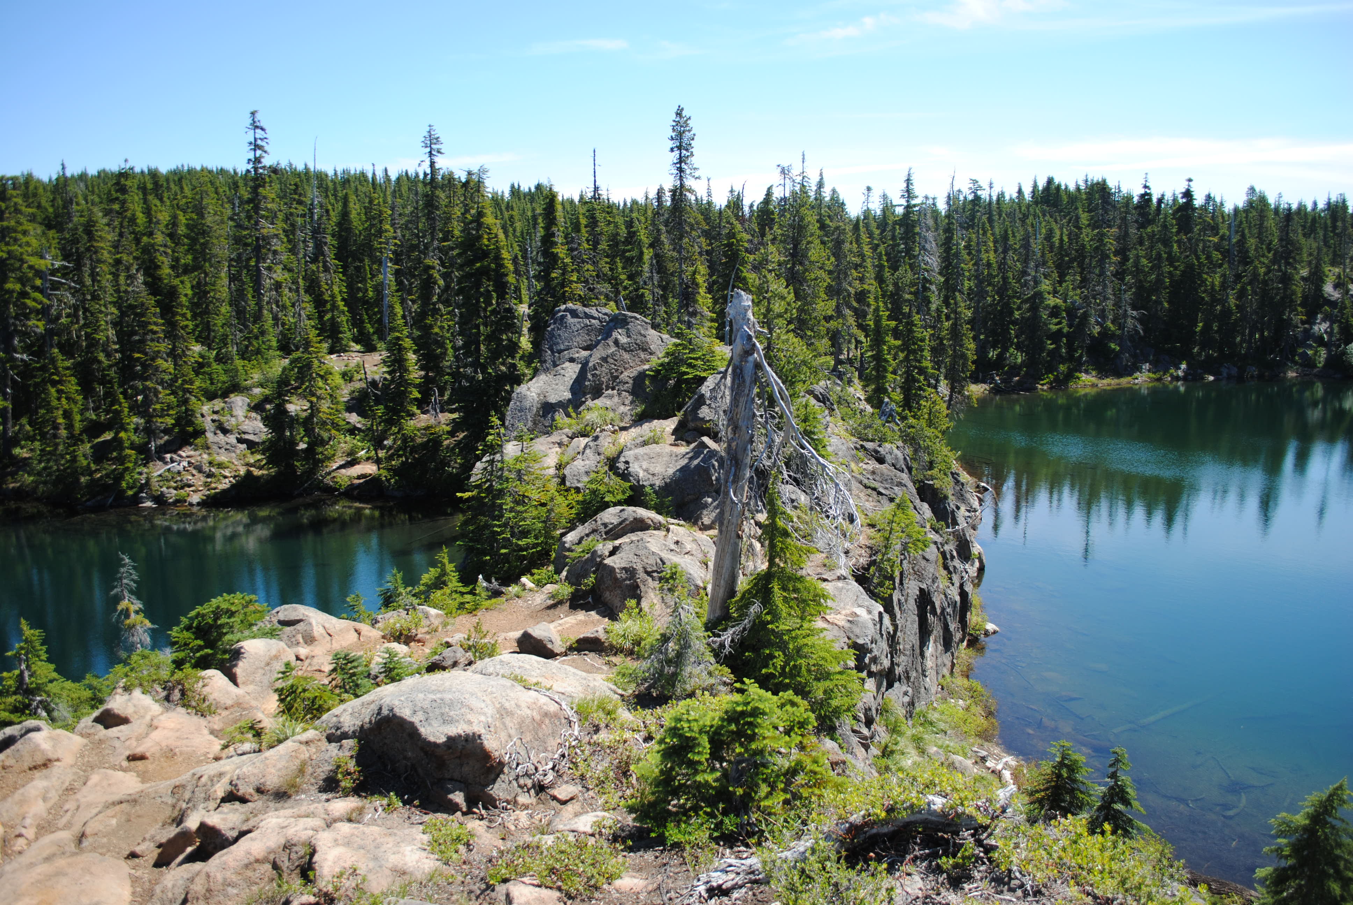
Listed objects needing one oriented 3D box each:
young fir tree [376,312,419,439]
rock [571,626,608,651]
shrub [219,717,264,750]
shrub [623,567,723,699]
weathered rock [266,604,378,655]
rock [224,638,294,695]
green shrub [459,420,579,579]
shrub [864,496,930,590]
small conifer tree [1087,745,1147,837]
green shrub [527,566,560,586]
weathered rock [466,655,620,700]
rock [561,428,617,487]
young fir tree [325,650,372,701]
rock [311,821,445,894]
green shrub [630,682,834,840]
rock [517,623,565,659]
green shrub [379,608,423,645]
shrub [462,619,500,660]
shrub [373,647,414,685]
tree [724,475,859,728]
[{"bbox_3d":[-10.458,-2.885,38.000,1.700,5.000,1.700,0,7,0],"label":"young fir tree"},{"bbox_3d":[-0.936,1.983,10.865,0.380,0.230,0.300,-1,8,-5],"label":"rock"},{"bbox_3d":[-3.537,2.264,8.258,0.340,0.220,0.280,-4,9,-24],"label":"shrub"},{"bbox_3d":[-0.015,1.652,9.400,0.820,1.200,0.800,0,8,0],"label":"shrub"},{"bbox_3d":[-3.896,1.901,11.110,1.120,0.430,0.750,-3,9,-20],"label":"weathered rock"},{"bbox_3d":[-3.539,1.825,8.600,0.600,0.450,0.550,0,7,0],"label":"rock"},{"bbox_3d":[-2.325,0.690,14.900,1.750,2.350,1.600,0,8,0],"label":"green shrub"},{"bbox_3d":[2.799,1.154,12.900,0.830,1.120,0.750,0,7,0],"label":"shrub"},{"bbox_3d":[3.645,2.822,8.400,0.480,0.800,0.480,-1,7,0],"label":"small conifer tree"},{"bbox_3d":[-1.835,1.696,14.000,0.440,0.250,0.400,0,8,0],"label":"green shrub"},{"bbox_3d":[-1.070,1.860,8.300,1.230,0.270,0.800,-2,10,-8],"label":"weathered rock"},{"bbox_3d":[-1.573,0.112,18.000,1.000,0.950,0.900,0,8,0],"label":"rock"},{"bbox_3d":[-2.668,1.816,8.300,0.351,0.383,0.316,-4,10,-19],"label":"young fir tree"},{"bbox_3d":[-1.882,2.517,6.340,0.770,0.240,0.480,-3,9,-18],"label":"rock"},{"bbox_3d":[0.324,1.801,6.000,1.184,0.776,1.006,0,10,3],"label":"green shrub"},{"bbox_3d":[-1.430,1.962,10.652,0.470,0.340,0.400,-2,8,-8],"label":"rock"},{"bbox_3d":[-2.709,1.714,10.000,0.441,0.314,0.396,-3,10,-16],"label":"green shrub"},{"bbox_3d":[-2.050,1.949,10.637,0.380,0.380,0.340,-2,8,-11],"label":"shrub"},{"bbox_3d":[-2.472,1.870,8.900,0.360,0.330,0.350,0,8,0],"label":"shrub"},{"bbox_3d":[1.099,1.430,9.646,1.250,2.200,1.200,0,8,7],"label":"tree"}]

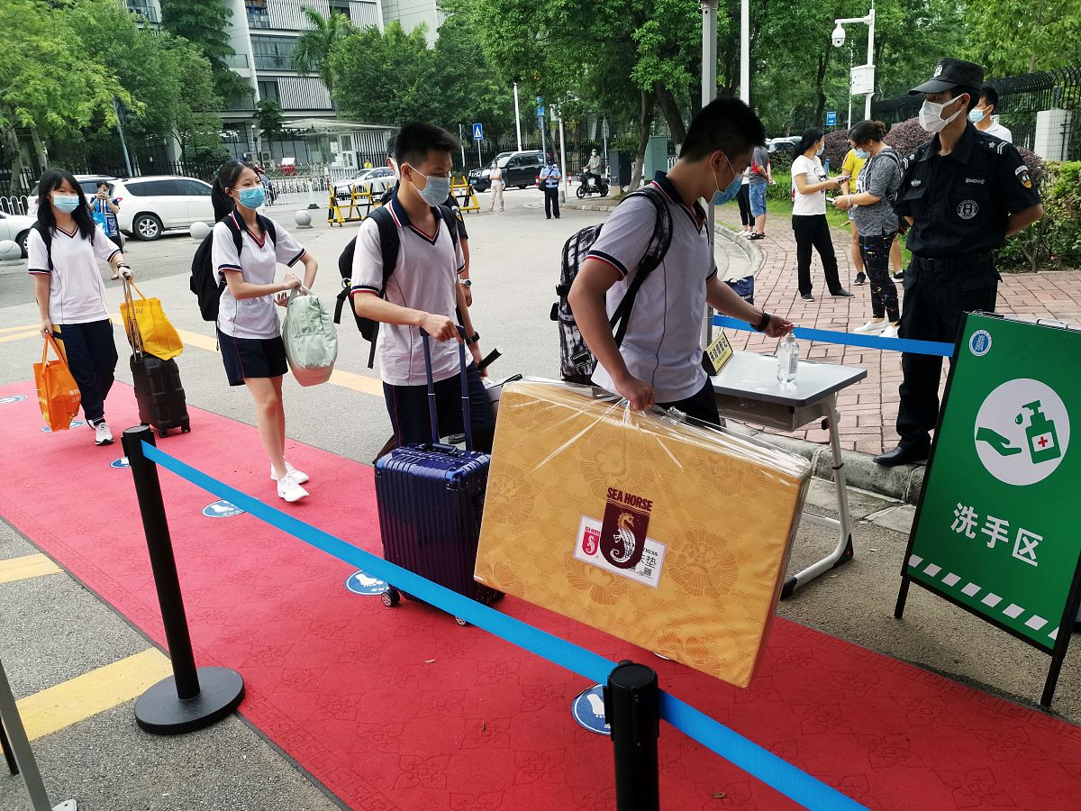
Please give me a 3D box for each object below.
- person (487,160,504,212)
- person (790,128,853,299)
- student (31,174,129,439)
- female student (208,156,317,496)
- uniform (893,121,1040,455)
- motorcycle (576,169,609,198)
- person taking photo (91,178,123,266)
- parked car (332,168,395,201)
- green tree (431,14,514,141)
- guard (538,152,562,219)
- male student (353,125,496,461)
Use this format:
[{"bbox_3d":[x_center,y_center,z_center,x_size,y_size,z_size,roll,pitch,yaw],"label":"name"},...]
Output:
[{"bbox_3d":[-1.448,-7.197,27.709,0.460,1.570,0.360,4,18,23],"label":"person"},{"bbox_3d":[2.749,-1.841,8.159,0.500,1.590,0.460,12,22,42],"label":"person"},{"bbox_3d":[-2.961,-0.639,5.436,0.620,1.680,0.480,-15,20,-33],"label":"student"},{"bbox_3d":[-1.320,-0.335,4.098,0.430,1.630,0.470,11,21,41],"label":"female student"},{"bbox_3d":[1.784,-0.486,3.672,0.360,1.440,0.580,-9,17,-19],"label":"uniform"},{"bbox_3d":[1.843,-7.867,29.995,1.620,1.060,0.620,-18,22,-42],"label":"motorcycle"},{"bbox_3d":[-7.454,-3.008,14.571,0.550,1.610,0.420,-11,18,-22],"label":"person taking photo"},{"bbox_3d":[-7.322,-10.403,39.500,4.600,1.480,1.800,-17,21,-38],"label":"parked car"},{"bbox_3d":[-3.980,-18.563,50.000,6.000,9.000,6.000,-3,16,0],"label":"green tree"},{"bbox_3d":[0.235,-5.955,22.893,0.580,1.700,0.380,-3,16,0],"label":"guard"},{"bbox_3d":[-0.410,-0.153,3.157,0.550,1.730,0.520,11,22,41],"label":"male student"}]

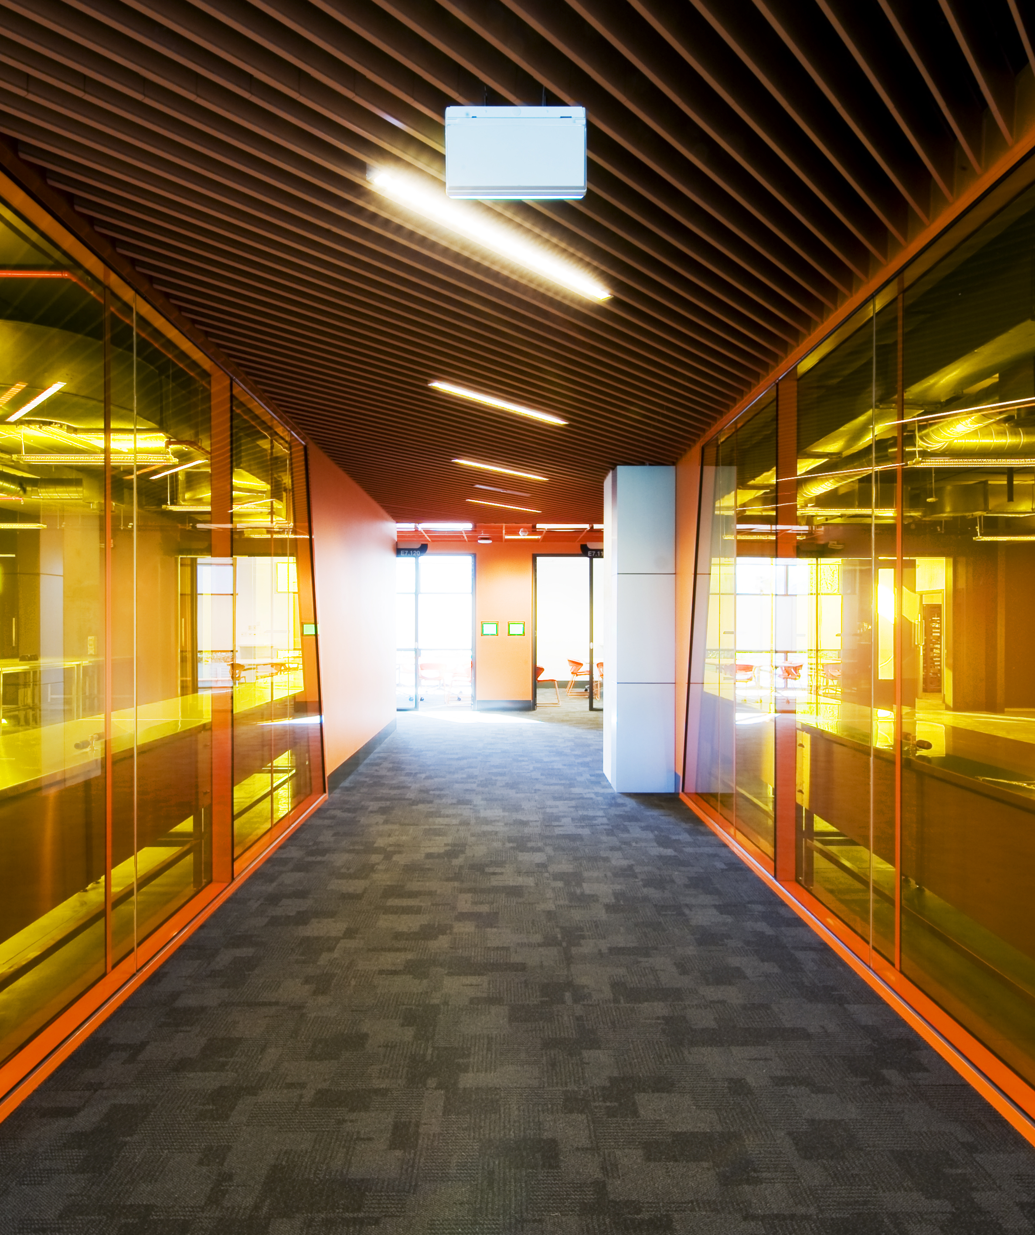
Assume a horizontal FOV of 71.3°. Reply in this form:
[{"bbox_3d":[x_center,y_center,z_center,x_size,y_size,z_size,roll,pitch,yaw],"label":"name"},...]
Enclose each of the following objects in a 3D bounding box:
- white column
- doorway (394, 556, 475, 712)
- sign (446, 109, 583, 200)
[{"bbox_3d":[1.089,0.105,6.506,0.500,2.760,0.770,0,0,-1],"label":"white column"},{"bbox_3d":[-1.340,0.242,11.826,1.339,2.575,0.120,0,0,-1],"label":"doorway"},{"bbox_3d":[-0.004,-1.149,1.790,0.343,0.203,0.050,0,0,-1],"label":"sign"}]

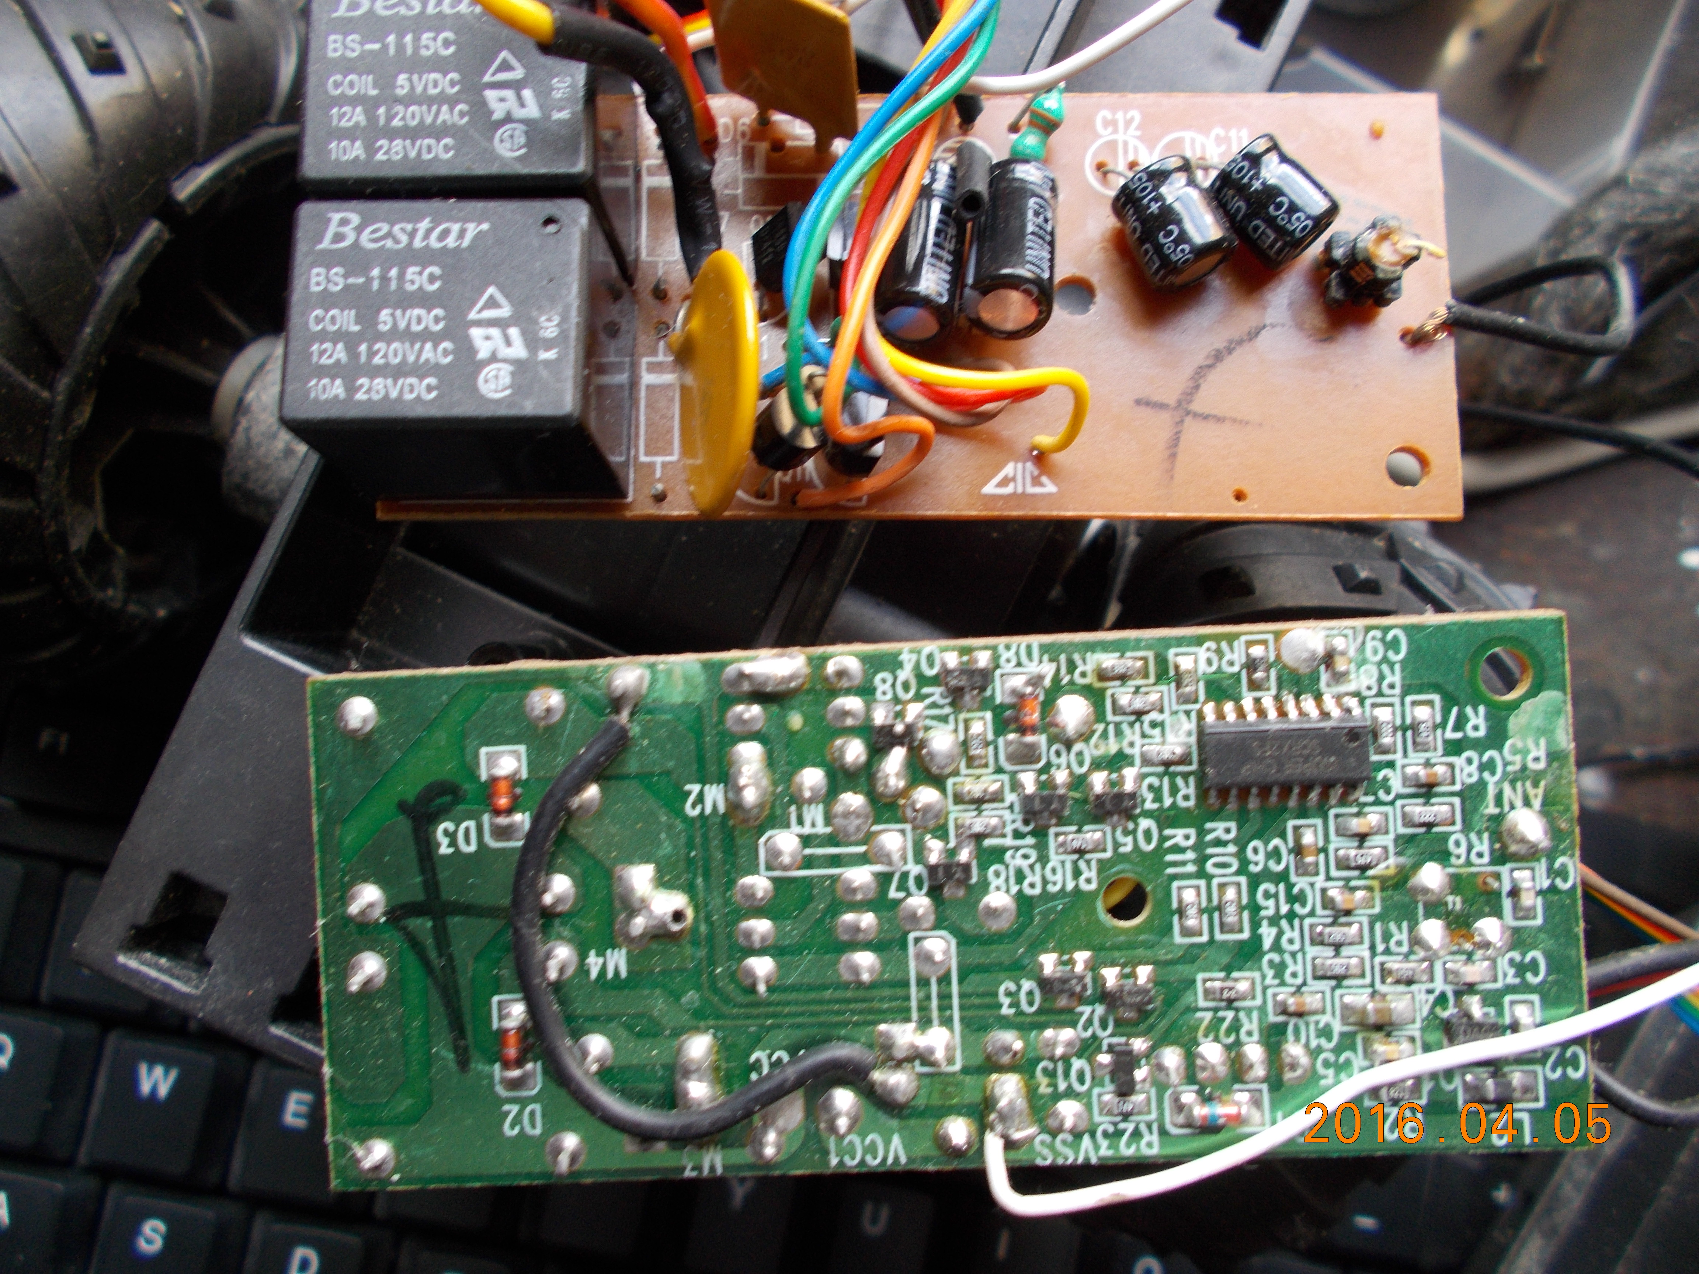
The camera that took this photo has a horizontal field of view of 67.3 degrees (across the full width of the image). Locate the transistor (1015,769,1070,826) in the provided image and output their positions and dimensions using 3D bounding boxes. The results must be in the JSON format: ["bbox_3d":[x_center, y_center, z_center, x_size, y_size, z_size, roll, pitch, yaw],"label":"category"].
[{"bbox_3d":[0.012,0.010,0.078,0.003,0.001,0.003,-3,90,2],"label":"transistor"}]

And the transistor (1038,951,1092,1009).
[{"bbox_3d":[0.013,0.021,0.078,0.003,0.001,0.003,-3,90,2],"label":"transistor"}]

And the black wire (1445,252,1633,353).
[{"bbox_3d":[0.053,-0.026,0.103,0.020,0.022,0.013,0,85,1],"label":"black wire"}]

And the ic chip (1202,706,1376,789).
[{"bbox_3d":[0.026,0.007,0.077,0.010,0.002,0.006,-3,90,2],"label":"ic chip"}]

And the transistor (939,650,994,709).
[{"bbox_3d":[0.007,0.003,0.078,0.003,0.001,0.003,-3,90,2],"label":"transistor"}]

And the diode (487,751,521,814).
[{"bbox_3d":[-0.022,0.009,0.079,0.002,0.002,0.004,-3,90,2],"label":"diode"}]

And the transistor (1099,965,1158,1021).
[{"bbox_3d":[0.017,0.022,0.078,0.003,0.001,0.003,-3,90,2],"label":"transistor"}]

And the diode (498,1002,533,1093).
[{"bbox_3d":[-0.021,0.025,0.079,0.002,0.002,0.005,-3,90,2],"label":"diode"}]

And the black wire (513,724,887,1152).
[{"bbox_3d":[-0.009,0.018,0.077,0.021,0.004,0.025,-3,90,2],"label":"black wire"}]

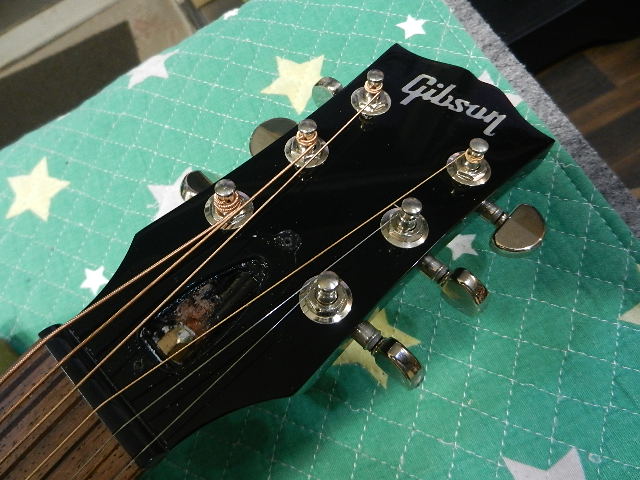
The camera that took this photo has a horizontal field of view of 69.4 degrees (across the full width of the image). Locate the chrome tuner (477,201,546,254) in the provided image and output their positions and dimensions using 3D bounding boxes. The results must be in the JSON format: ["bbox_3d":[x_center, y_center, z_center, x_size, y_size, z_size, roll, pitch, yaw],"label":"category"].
[{"bbox_3d":[0.070,-0.006,0.173,0.024,0.006,0.019,41,81,19],"label":"chrome tuner"}]

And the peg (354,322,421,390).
[{"bbox_3d":[0.021,0.036,0.145,0.024,0.019,0.006,41,69,19],"label":"peg"}]

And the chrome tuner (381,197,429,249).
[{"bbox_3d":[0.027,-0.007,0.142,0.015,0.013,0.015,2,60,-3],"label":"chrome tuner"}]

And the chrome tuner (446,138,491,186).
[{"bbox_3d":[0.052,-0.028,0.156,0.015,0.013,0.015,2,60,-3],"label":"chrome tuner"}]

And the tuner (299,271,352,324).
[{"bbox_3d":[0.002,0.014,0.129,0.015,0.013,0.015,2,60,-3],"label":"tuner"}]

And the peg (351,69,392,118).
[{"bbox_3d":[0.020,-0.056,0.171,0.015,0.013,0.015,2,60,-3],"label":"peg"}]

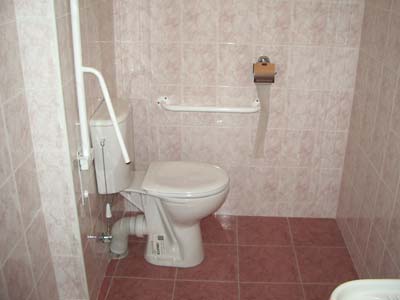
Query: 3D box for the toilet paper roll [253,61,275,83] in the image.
[{"bbox_3d":[0.363,-0.425,2.458,0.100,0.105,0.105,1,23,3],"label":"toilet paper roll"}]

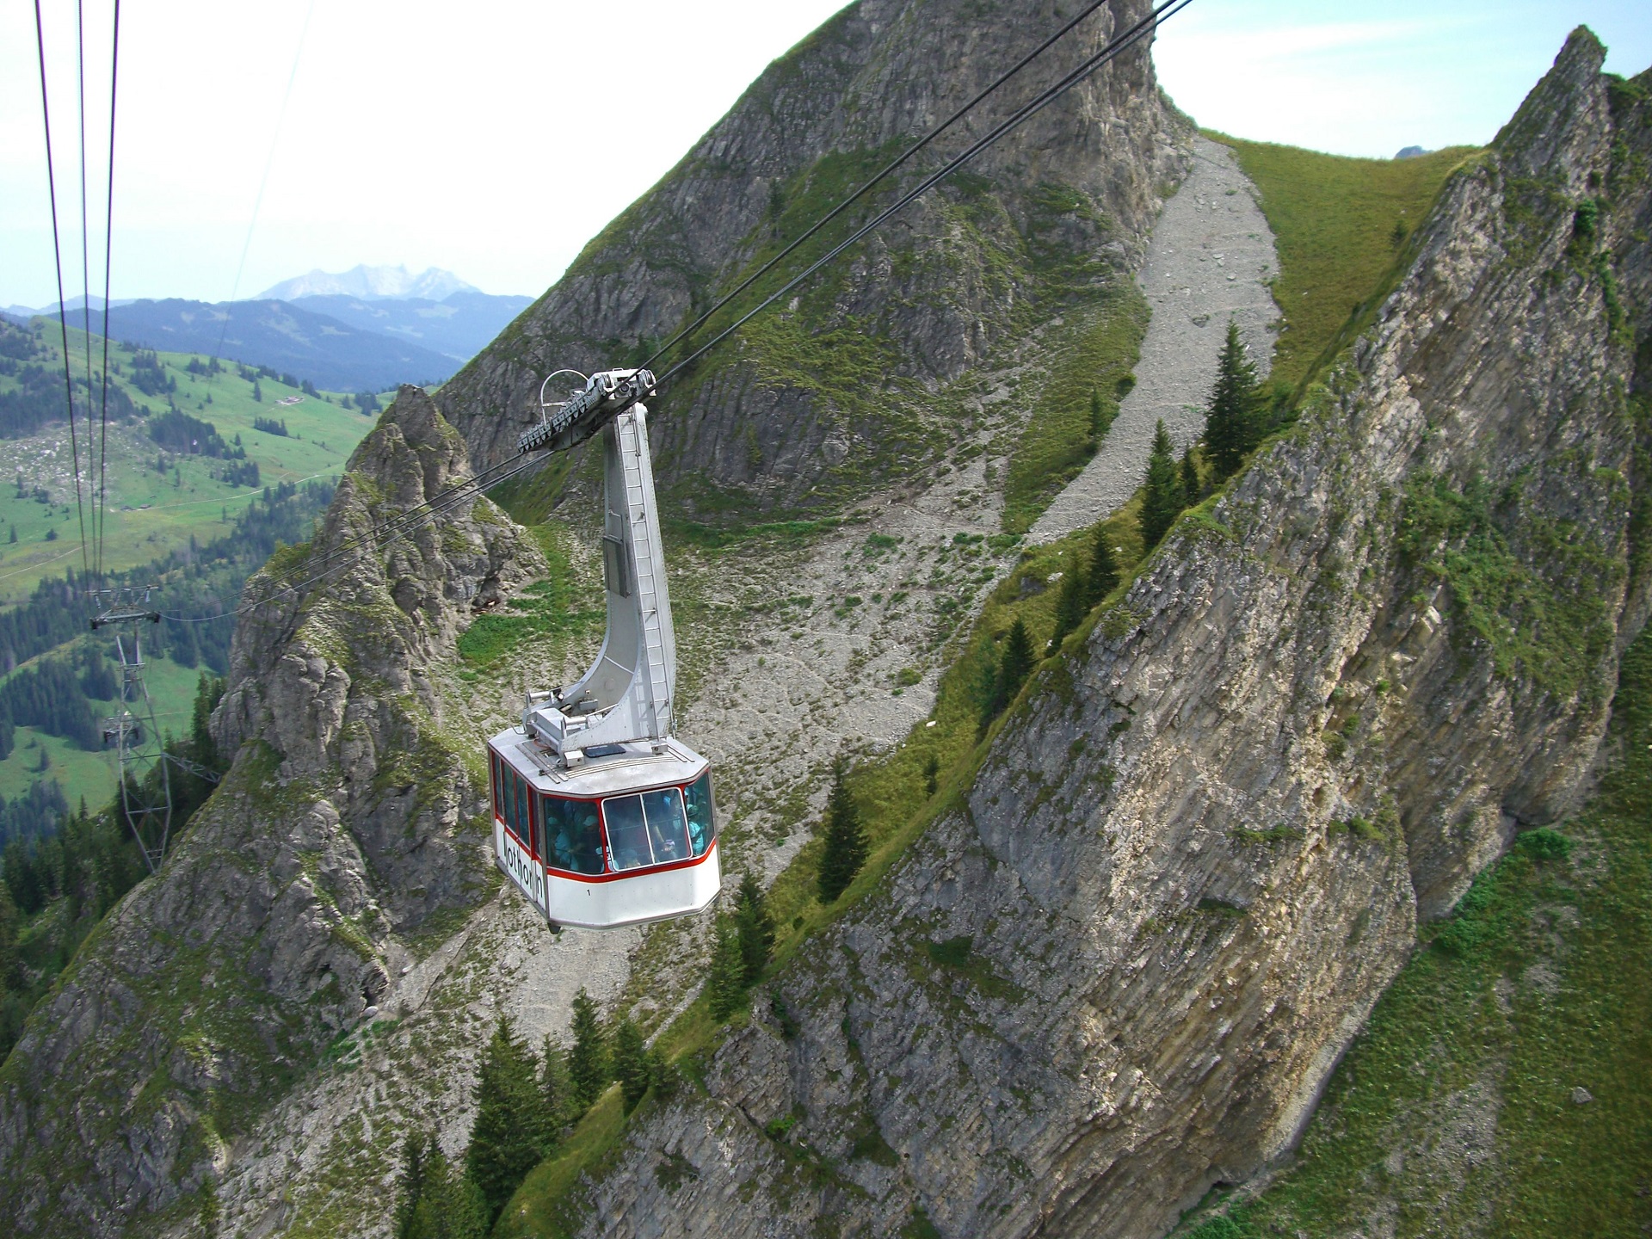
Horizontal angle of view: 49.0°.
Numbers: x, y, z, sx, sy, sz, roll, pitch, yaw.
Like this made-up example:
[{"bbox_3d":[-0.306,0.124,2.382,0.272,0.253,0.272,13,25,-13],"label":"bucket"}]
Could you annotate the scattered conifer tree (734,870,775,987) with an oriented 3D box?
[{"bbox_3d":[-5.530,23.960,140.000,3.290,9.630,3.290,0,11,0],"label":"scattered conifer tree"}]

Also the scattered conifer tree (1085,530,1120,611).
[{"bbox_3d":[17.138,-3.149,112.000,2.270,5.400,2.270,0,11,9],"label":"scattered conifer tree"}]

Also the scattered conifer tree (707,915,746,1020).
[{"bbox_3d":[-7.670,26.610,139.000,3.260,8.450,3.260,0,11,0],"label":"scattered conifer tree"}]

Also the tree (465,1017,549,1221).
[{"bbox_3d":[-23.730,37.230,135.000,6.250,16.280,6.250,0,11,0],"label":"tree"}]

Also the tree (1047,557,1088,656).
[{"bbox_3d":[14.679,-0.979,110.000,2.460,6.110,2.460,0,11,8],"label":"tree"}]

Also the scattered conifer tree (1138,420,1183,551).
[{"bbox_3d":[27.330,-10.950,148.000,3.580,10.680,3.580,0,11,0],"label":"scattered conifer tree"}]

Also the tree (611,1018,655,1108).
[{"bbox_3d":[-10.142,23.326,95.000,2.190,5.320,2.190,-3,11,-7],"label":"tree"}]

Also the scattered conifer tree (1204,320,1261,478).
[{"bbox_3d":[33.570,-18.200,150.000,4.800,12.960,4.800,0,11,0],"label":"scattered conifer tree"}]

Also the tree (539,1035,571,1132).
[{"bbox_3d":[-14.198,24.374,95.000,1.790,5.410,1.790,-3,11,-9],"label":"tree"}]

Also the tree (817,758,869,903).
[{"bbox_3d":[0.925,11.672,100.000,2.860,8.240,2.860,-2,10,0],"label":"tree"}]

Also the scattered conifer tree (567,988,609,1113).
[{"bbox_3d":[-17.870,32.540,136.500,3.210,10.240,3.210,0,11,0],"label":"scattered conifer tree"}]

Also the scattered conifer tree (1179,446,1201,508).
[{"bbox_3d":[23.281,-8.999,116.000,1.380,4.000,1.380,0,11,11],"label":"scattered conifer tree"}]

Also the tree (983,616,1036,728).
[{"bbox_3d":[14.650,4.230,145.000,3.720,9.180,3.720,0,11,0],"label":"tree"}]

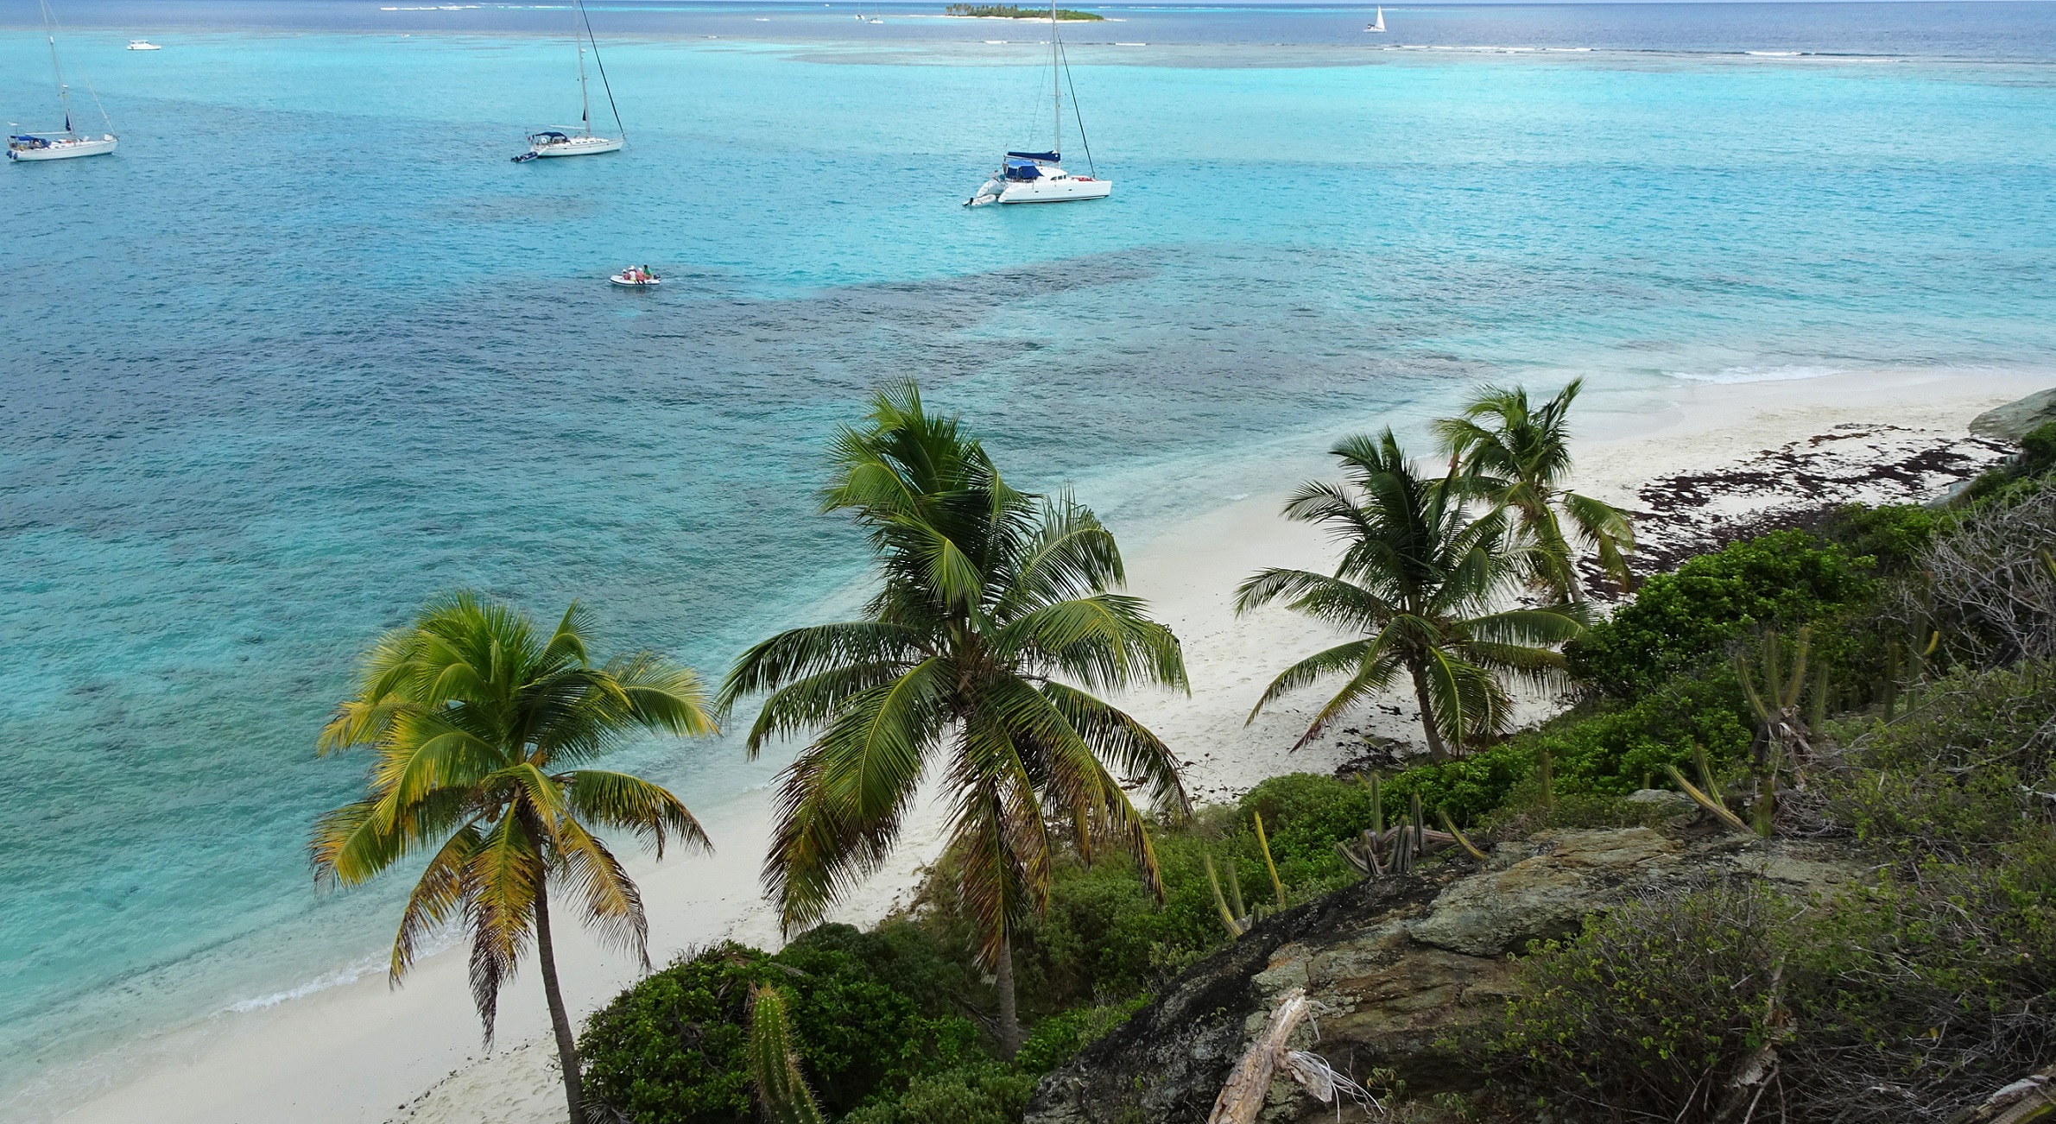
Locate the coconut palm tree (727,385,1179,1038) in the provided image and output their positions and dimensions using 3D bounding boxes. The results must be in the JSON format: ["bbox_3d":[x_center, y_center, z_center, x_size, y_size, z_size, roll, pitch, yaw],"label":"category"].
[{"bbox_3d":[-0.970,2.495,18.972,6.144,9.883,5.837,0,21,0],"label":"coconut palm tree"}]

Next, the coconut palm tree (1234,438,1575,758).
[{"bbox_3d":[7.910,0.817,29.894,7.178,7.255,7.178,0,21,0],"label":"coconut palm tree"}]

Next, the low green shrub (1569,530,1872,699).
[{"bbox_3d":[16.007,1.208,33.000,6.900,3.300,5.000,0,21,0],"label":"low green shrub"}]

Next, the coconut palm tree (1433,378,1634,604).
[{"bbox_3d":[13.394,-1.772,38.013,5.365,6.161,5.365,0,21,0],"label":"coconut palm tree"}]

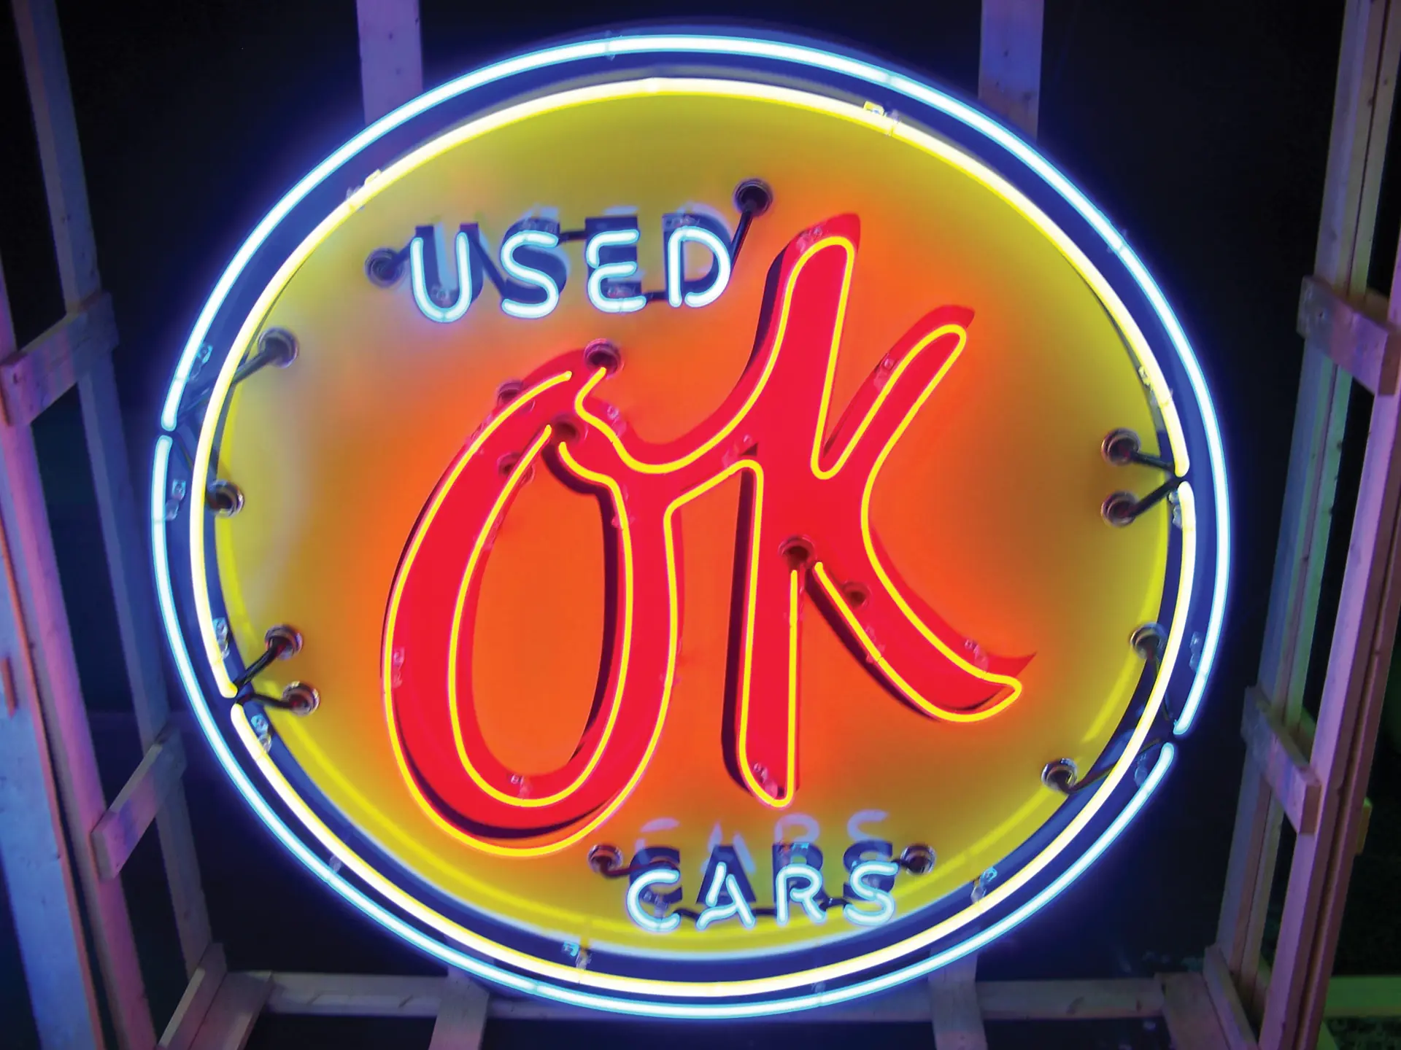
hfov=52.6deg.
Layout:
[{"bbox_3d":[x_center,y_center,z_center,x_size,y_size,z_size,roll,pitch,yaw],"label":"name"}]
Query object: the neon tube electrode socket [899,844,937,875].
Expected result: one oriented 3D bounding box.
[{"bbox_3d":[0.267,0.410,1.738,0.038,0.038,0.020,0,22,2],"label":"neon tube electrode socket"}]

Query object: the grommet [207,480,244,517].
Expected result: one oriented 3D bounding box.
[{"bbox_3d":[-0.576,-0.033,1.716,0.044,0.044,0.015,0,23,2],"label":"grommet"}]

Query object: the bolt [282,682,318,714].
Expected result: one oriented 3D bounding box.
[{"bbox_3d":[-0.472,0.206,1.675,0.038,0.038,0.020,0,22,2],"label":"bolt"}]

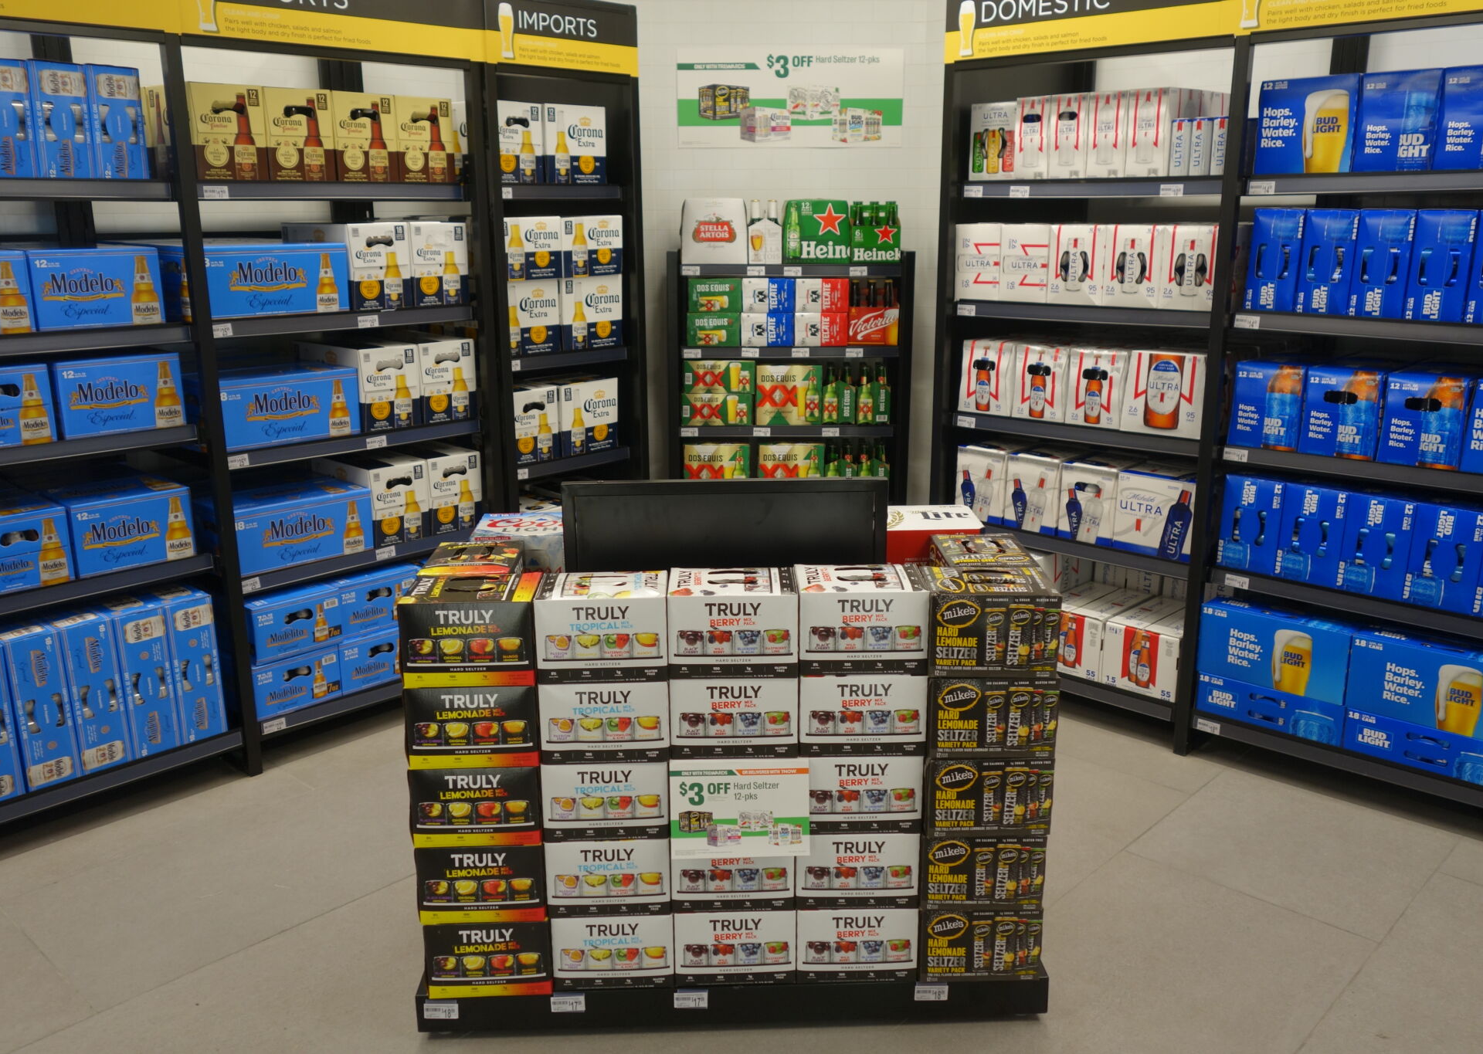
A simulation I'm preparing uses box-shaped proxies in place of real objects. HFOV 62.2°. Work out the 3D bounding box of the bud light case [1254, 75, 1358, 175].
[{"bbox_3d":[1.470,-1.018,3.137,0.231,0.230,0.178,13,19,41],"label":"bud light case"}]

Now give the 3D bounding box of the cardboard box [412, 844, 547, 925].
[{"bbox_3d":[-0.487,0.645,2.374,0.233,0.157,0.174,-1,14,-3],"label":"cardboard box"}]

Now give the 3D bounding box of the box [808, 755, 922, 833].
[{"bbox_3d":[0.223,0.488,2.410,0.233,0.158,0.175,-1,14,-2],"label":"box"}]

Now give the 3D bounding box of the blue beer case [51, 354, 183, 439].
[{"bbox_3d":[-1.664,-0.355,3.221,0.228,0.191,0.303,13,19,41],"label":"blue beer case"}]

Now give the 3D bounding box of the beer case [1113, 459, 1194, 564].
[{"bbox_3d":[1.280,-0.052,3.695,0.243,0.235,0.185,13,20,42],"label":"beer case"}]

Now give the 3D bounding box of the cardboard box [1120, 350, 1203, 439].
[{"bbox_3d":[1.247,-0.389,3.503,0.240,0.234,0.184,13,19,41],"label":"cardboard box"}]

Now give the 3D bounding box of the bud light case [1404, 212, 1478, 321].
[{"bbox_3d":[1.727,-0.639,2.995,0.126,0.262,0.198,13,19,41],"label":"bud light case"}]

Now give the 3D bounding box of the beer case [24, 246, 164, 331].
[{"bbox_3d":[-1.670,-0.607,3.115,0.225,0.189,0.298,12,18,40],"label":"beer case"}]

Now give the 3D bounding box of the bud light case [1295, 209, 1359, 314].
[{"bbox_3d":[1.541,-0.682,3.164,0.126,0.261,0.200,12,19,41],"label":"bud light case"}]

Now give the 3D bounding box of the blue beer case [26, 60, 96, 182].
[{"bbox_3d":[-1.704,-0.993,3.024,0.200,0.266,0.126,13,19,41],"label":"blue beer case"}]

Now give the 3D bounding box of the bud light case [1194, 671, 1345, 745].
[{"bbox_3d":[1.524,0.482,3.474,0.397,0.124,0.202,12,19,41],"label":"bud light case"}]

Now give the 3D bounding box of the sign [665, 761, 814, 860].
[{"bbox_3d":[0.000,0.525,2.299,0.260,0.203,0.008,-1,14,-2],"label":"sign"}]

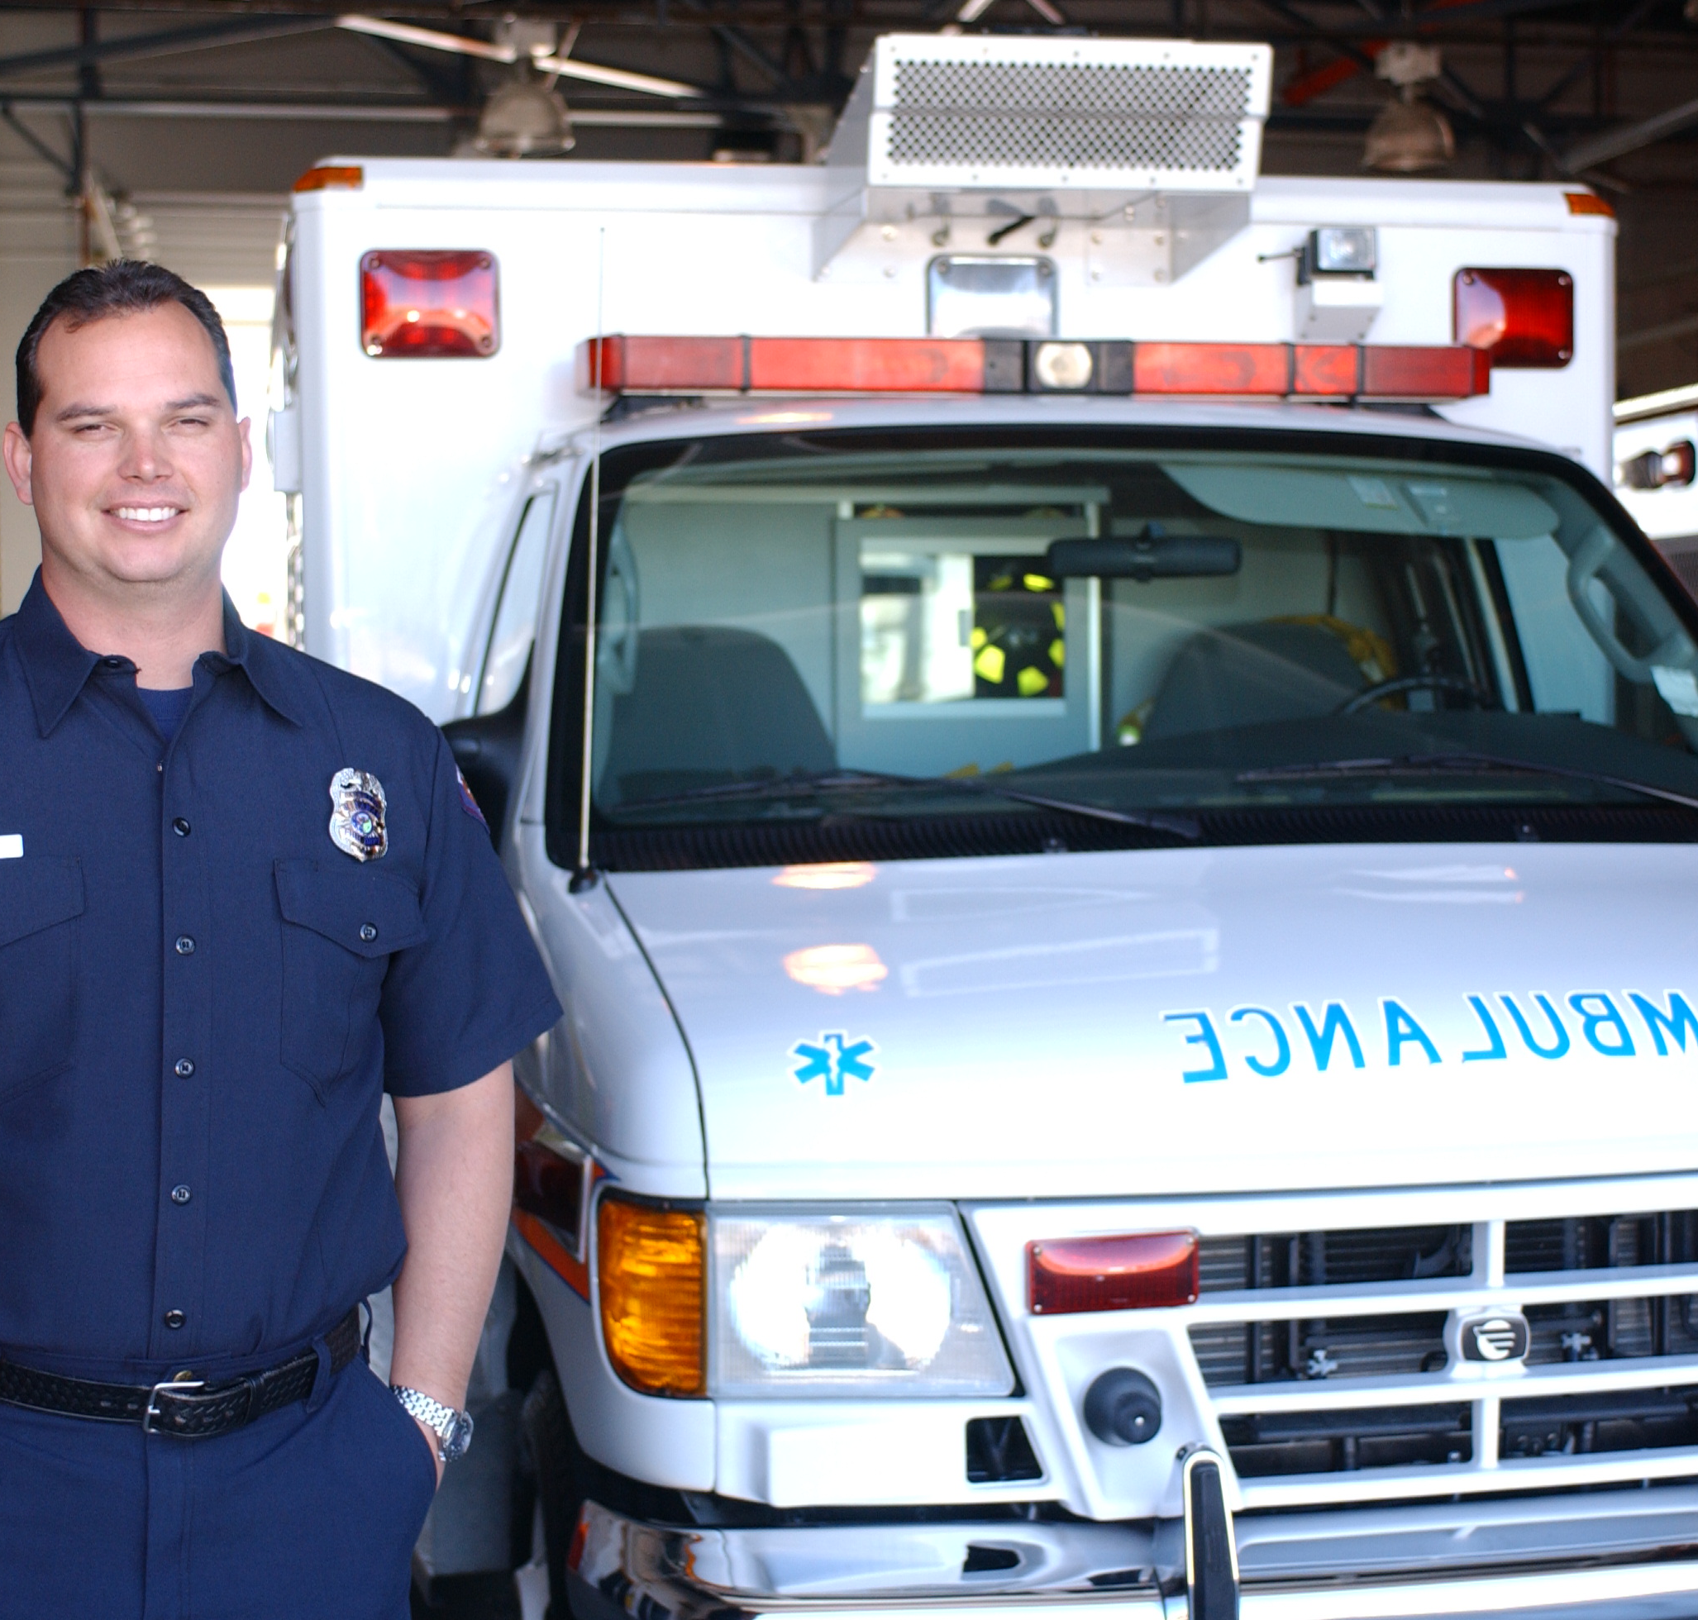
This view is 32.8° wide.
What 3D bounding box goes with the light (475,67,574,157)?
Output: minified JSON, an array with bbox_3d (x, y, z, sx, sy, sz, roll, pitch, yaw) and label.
[{"bbox_3d":[-1.507,-3.249,13.400,0.455,0.420,0.455,-1,3,-12],"label":"light"}]

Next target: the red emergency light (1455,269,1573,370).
[{"bbox_3d":[1.210,-0.892,5.240,0.232,0.184,0.060,-1,3,-12],"label":"red emergency light"}]

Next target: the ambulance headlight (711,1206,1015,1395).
[{"bbox_3d":[0.009,0.507,3.012,0.315,0.206,0.120,-1,3,-6],"label":"ambulance headlight"}]

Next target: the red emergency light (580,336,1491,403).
[{"bbox_3d":[0.309,-0.722,4.775,1.480,0.097,0.290,-1,3,-12],"label":"red emergency light"}]

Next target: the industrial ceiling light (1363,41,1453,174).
[{"bbox_3d":[2.758,-3.462,14.200,0.440,0.630,0.440,-1,3,-12],"label":"industrial ceiling light"}]

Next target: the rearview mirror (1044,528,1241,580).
[{"bbox_3d":[0.424,-0.361,4.139,0.272,0.062,0.045,-1,3,-4],"label":"rearview mirror"}]

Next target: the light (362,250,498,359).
[{"bbox_3d":[-0.703,-0.850,4.848,0.232,0.184,0.060,-1,3,-12],"label":"light"}]

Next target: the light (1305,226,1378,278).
[{"bbox_3d":[0.874,-0.986,5.095,0.125,0.093,0.090,-1,3,-12],"label":"light"}]

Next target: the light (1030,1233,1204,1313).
[{"bbox_3d":[0.273,0.479,2.978,0.182,0.076,0.045,-1,3,-12],"label":"light"}]

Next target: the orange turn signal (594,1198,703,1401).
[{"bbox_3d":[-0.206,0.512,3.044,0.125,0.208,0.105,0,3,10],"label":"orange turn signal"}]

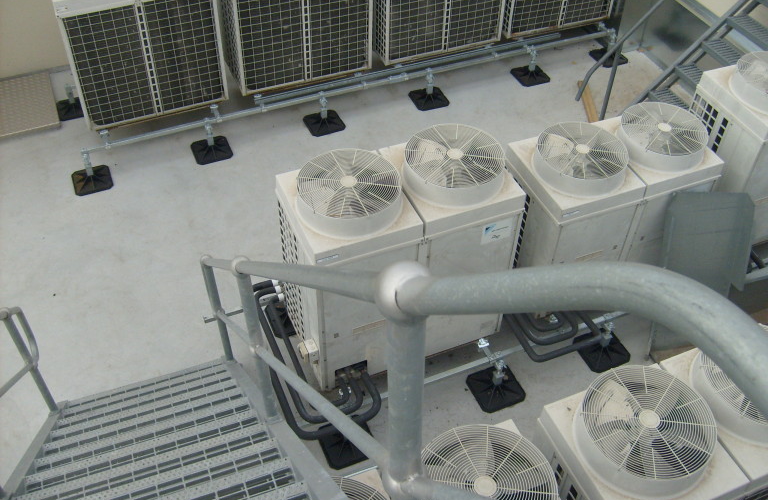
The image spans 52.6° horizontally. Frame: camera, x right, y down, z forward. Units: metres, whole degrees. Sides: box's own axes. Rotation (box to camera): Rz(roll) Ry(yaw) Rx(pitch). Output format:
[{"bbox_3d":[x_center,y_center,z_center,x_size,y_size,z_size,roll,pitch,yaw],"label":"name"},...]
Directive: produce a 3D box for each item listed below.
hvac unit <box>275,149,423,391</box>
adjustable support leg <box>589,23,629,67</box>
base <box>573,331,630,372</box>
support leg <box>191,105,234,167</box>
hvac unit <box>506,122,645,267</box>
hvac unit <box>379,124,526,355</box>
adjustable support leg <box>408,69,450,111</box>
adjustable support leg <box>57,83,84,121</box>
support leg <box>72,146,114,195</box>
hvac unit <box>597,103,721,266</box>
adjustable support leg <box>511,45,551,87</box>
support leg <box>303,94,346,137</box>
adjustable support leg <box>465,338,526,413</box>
[{"bbox_3d":[-0.212,0.099,4.764,0.635,1.420,0.690,-16,49,-17],"label":"hvac unit"},{"bbox_3d":[2.461,-2.226,8.360,0.325,0.380,0.325,-17,49,-17],"label":"adjustable support leg"},{"bbox_3d":[1.598,0.678,5.638,0.334,0.168,0.334,-16,48,-16],"label":"base"},{"bbox_3d":[-1.574,-1.048,7.012,0.325,0.390,0.325,-17,49,-17],"label":"support leg"},{"bbox_3d":[1.189,-0.147,5.248,0.635,1.420,0.690,-16,49,-17],"label":"hvac unit"},{"bbox_3d":[0.375,-0.073,4.921,0.632,1.372,0.686,-16,48,-16],"label":"hvac unit"},{"bbox_3d":[0.464,-1.670,7.804,0.334,0.365,0.334,-16,48,-16],"label":"adjustable support leg"},{"bbox_3d":[-3.069,-1.516,7.594,0.334,0.326,0.334,-16,48,-16],"label":"adjustable support leg"},{"bbox_3d":[-2.603,-0.746,6.819,0.334,0.355,0.334,-16,48,-16],"label":"support leg"},{"bbox_3d":[1.765,-0.314,5.438,0.635,1.420,0.690,-16,49,-17],"label":"hvac unit"},{"bbox_3d":[1.543,-1.940,8.032,0.325,0.350,0.325,-17,49,-17],"label":"adjustable support leg"},{"bbox_3d":[-0.566,-1.331,7.348,0.325,0.340,0.325,-17,49,-17],"label":"support leg"},{"bbox_3d":[0.784,0.825,5.306,0.334,0.405,0.334,-16,48,-16],"label":"adjustable support leg"}]

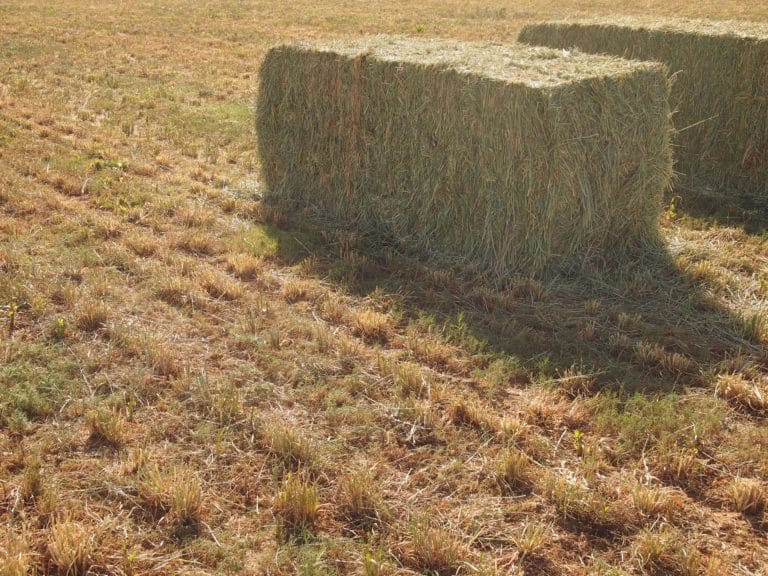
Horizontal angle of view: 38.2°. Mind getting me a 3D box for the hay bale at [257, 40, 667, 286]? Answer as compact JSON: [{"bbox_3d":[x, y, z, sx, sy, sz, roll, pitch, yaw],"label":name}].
[{"bbox_3d":[0.374,-0.820,6.143,0.933,0.890,2.099,-17,25,-40],"label":"hay bale"}]

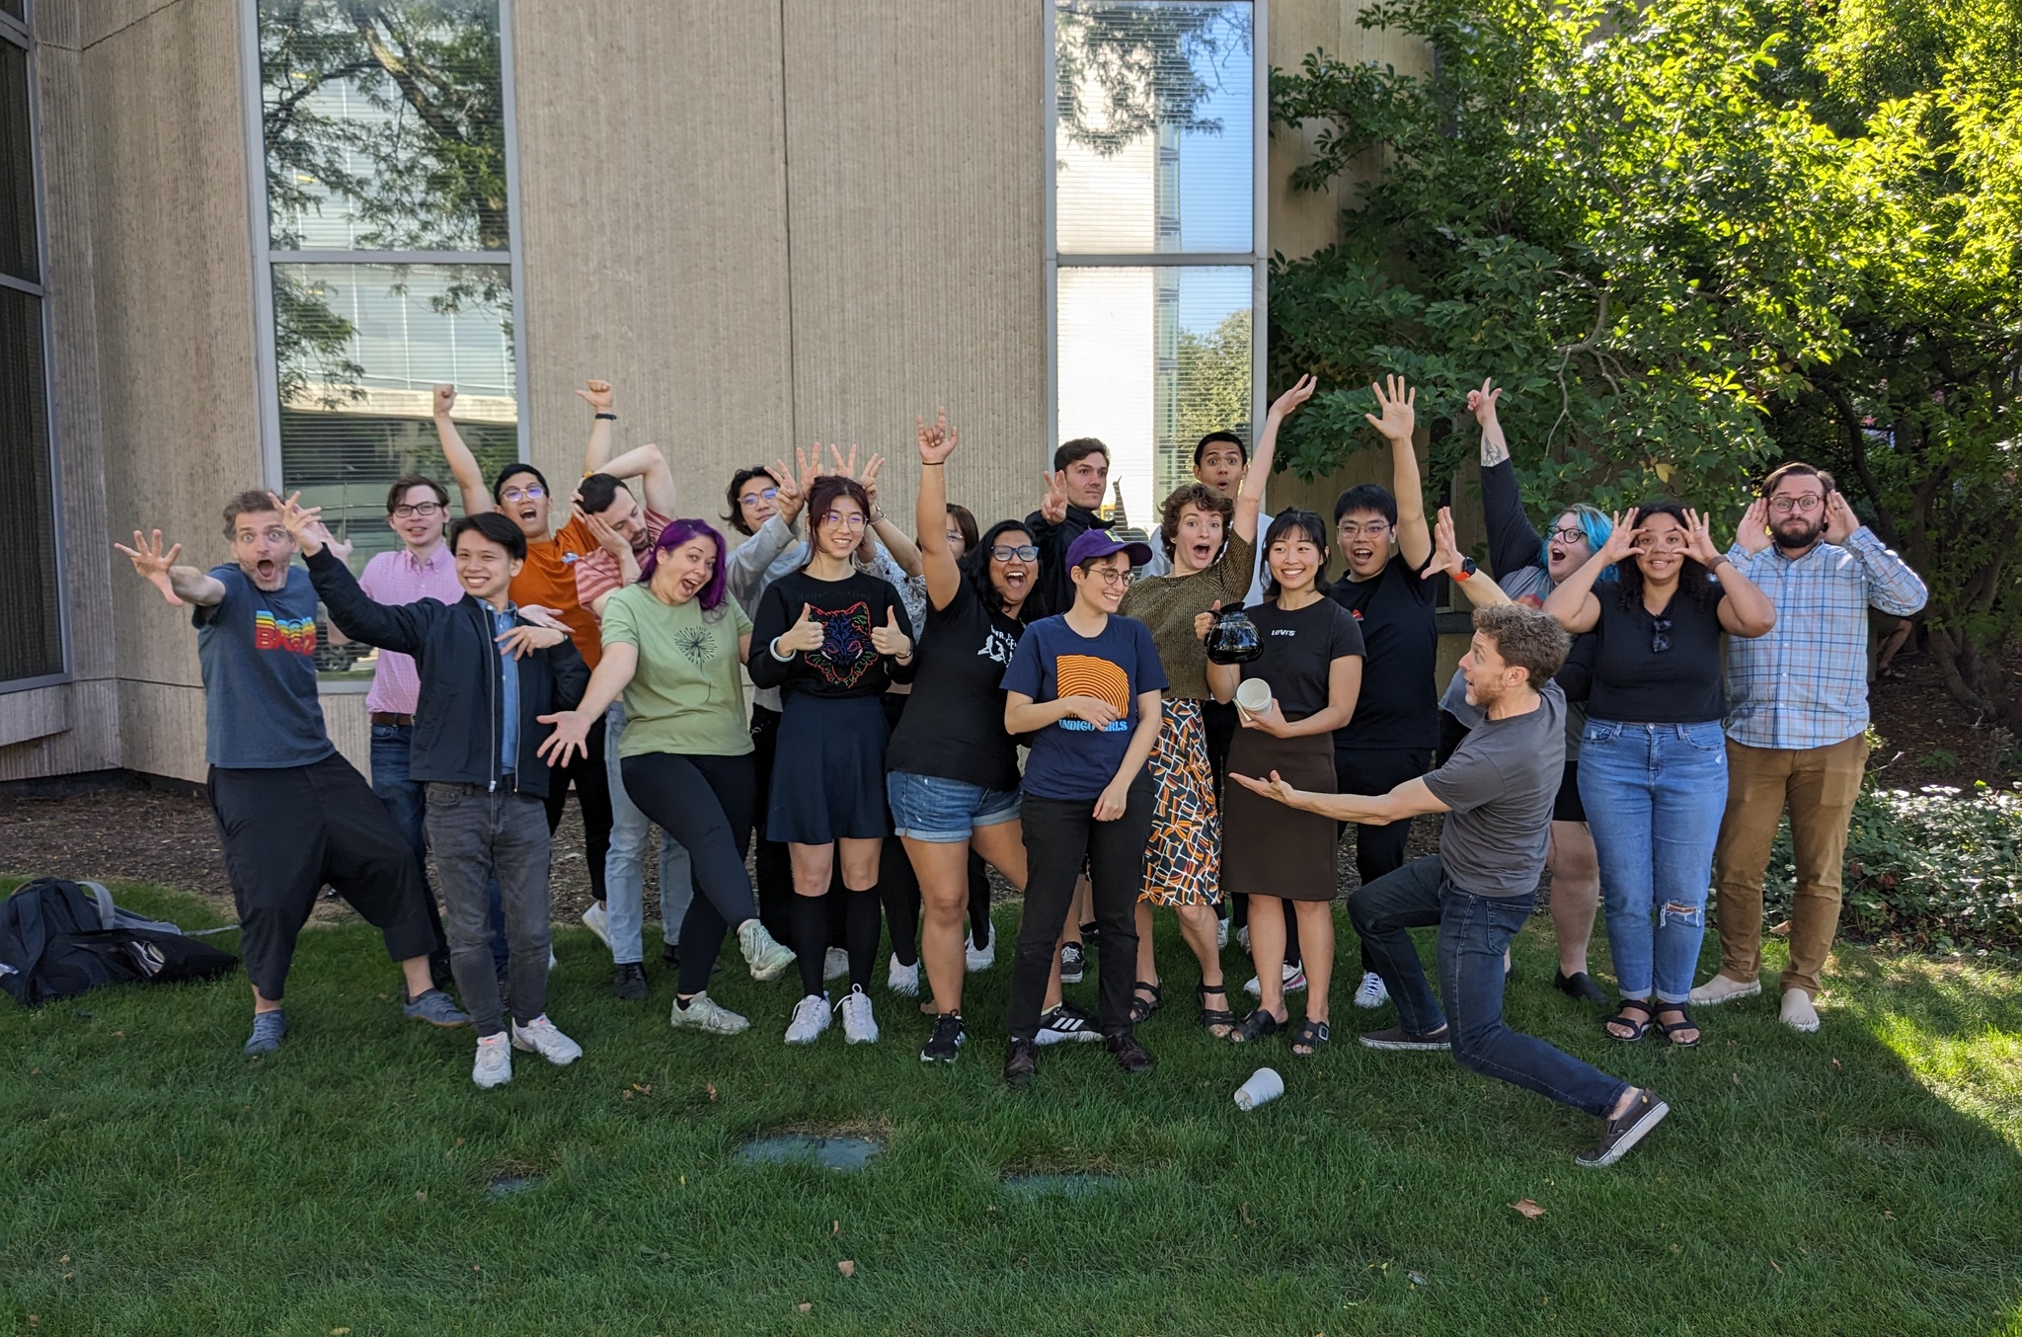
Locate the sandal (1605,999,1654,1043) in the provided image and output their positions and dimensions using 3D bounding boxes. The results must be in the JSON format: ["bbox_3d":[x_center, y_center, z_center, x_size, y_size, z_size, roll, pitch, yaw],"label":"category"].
[{"bbox_3d":[1.945,1.079,4.951,0.105,0.095,0.250,2,6,32],"label":"sandal"}]

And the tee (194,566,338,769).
[{"bbox_3d":[-2.328,-0.007,4.930,0.260,0.610,0.410,3,7,38],"label":"tee"}]

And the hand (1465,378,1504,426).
[{"bbox_3d":[1.566,-0.881,5.220,0.110,0.155,0.100,3,6,35],"label":"hand"}]

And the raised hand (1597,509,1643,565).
[{"bbox_3d":[1.749,-0.377,4.530,0.135,0.165,0.100,-1,5,0],"label":"raised hand"}]

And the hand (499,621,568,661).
[{"bbox_3d":[-1.414,-0.077,4.660,0.195,0.110,0.090,-1,5,0],"label":"hand"}]

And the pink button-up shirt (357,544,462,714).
[{"bbox_3d":[-1.989,-0.136,5.330,0.440,0.570,0.280,-2,5,-15],"label":"pink button-up shirt"}]

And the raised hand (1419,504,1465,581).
[{"bbox_3d":[1.237,-0.358,4.500,0.120,0.200,0.100,-9,0,3],"label":"raised hand"}]

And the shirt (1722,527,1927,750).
[{"bbox_3d":[2.567,-0.099,5.080,0.720,0.690,0.360,2,6,30],"label":"shirt"}]

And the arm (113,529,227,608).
[{"bbox_3d":[-2.220,-0.265,4.220,0.185,0.195,0.520,-2,5,-10],"label":"arm"}]

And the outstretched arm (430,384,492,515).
[{"bbox_3d":[-1.852,-0.733,5.320,0.125,0.480,0.125,-17,5,-5],"label":"outstretched arm"}]

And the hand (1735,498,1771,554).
[{"bbox_3d":[2.344,-0.451,4.980,0.100,0.180,0.060,11,5,-1],"label":"hand"}]

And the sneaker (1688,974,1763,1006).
[{"bbox_3d":[2.300,1.025,5.050,0.270,0.090,0.100,-3,6,-21],"label":"sneaker"}]

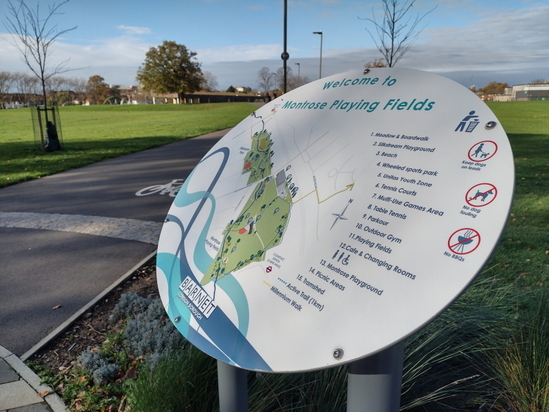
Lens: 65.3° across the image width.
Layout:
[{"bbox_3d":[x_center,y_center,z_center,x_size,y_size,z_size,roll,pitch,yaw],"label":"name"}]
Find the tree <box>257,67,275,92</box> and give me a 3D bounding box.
[{"bbox_3d":[-3.335,-45.245,158.730,6.670,12.299,6.670,0,14,0],"label":"tree"}]

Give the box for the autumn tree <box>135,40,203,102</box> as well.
[{"bbox_3d":[-20.150,-25.568,82.220,12.666,11.650,12.666,0,14,0],"label":"autumn tree"}]

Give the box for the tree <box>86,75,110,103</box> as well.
[{"bbox_3d":[-61.474,-40.562,149.611,8.383,10.283,8.383,0,14,0],"label":"tree"}]

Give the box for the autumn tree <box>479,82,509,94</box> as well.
[{"bbox_3d":[131.488,-68.559,255.989,19.125,10.104,19.125,0,14,0],"label":"autumn tree"}]

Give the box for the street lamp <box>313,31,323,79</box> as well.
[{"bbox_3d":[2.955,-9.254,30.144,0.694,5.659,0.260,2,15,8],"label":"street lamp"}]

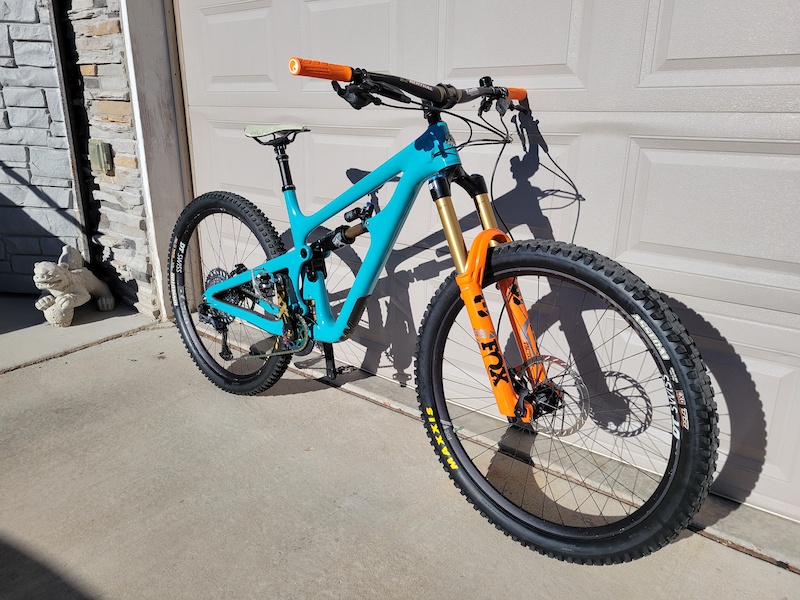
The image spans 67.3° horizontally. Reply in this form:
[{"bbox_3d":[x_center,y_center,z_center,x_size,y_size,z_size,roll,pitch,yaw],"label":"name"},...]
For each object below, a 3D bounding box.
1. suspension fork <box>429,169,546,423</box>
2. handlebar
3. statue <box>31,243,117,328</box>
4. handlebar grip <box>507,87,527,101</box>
[{"bbox_3d":[0.236,-0.030,1.410,0.190,0.610,0.123,-15,-1,-44],"label":"suspension fork"},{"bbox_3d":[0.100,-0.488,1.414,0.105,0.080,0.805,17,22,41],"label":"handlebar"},{"bbox_3d":[-1.572,-0.073,2.876,0.250,0.356,0.360,3,18,7],"label":"statue"},{"bbox_3d":[0.321,-0.571,1.663,0.034,0.034,0.126,13,24,34],"label":"handlebar grip"}]

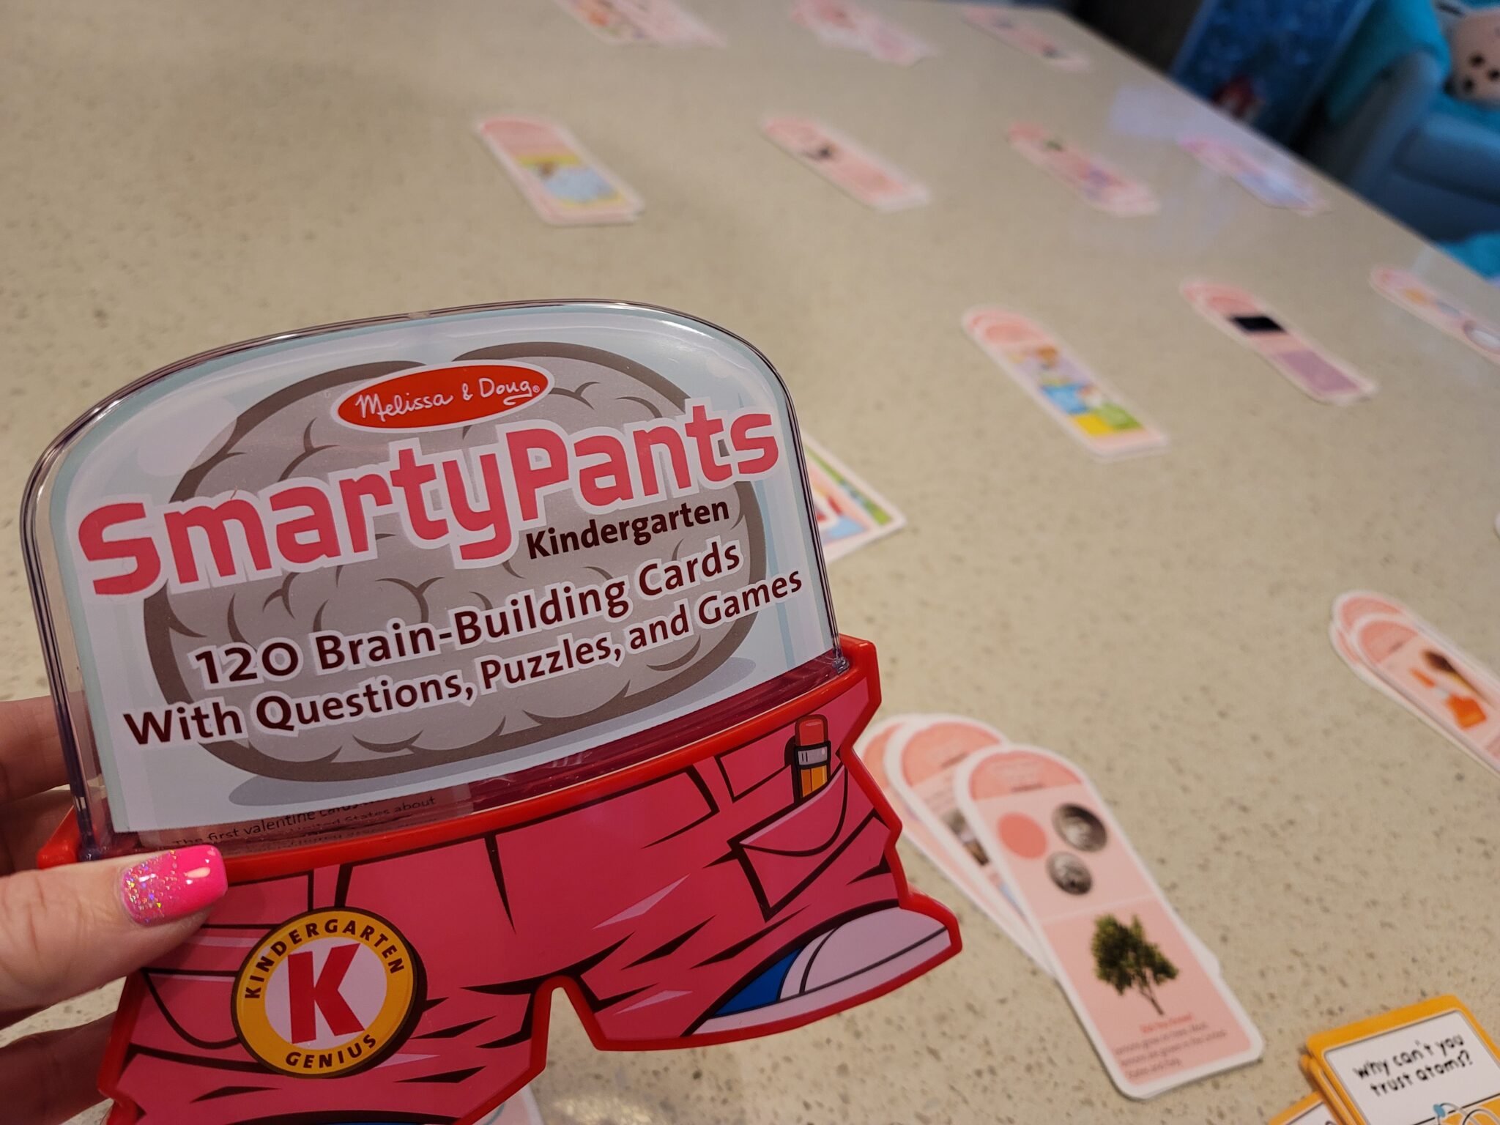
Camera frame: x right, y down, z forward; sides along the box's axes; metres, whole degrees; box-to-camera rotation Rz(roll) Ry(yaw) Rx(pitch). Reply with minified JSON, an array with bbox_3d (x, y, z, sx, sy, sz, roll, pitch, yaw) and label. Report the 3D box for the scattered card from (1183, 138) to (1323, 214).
[{"bbox_3d":[0.452,-0.351,0.977,0.076,0.004,0.140,-22,55,-35],"label":"scattered card"}]

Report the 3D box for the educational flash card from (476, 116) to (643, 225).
[{"bbox_3d":[-0.129,-0.258,0.697,0.063,0.004,0.141,-15,50,-28],"label":"educational flash card"}]

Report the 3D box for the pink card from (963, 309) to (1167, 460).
[{"bbox_3d":[0.179,-0.109,0.622,0.059,0.004,0.138,-13,49,-26],"label":"pink card"}]

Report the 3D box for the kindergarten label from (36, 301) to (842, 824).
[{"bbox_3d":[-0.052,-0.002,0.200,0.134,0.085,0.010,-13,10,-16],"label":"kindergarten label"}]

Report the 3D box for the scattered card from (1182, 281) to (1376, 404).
[{"bbox_3d":[0.340,-0.149,0.708,0.066,0.004,0.136,-14,50,-27],"label":"scattered card"}]

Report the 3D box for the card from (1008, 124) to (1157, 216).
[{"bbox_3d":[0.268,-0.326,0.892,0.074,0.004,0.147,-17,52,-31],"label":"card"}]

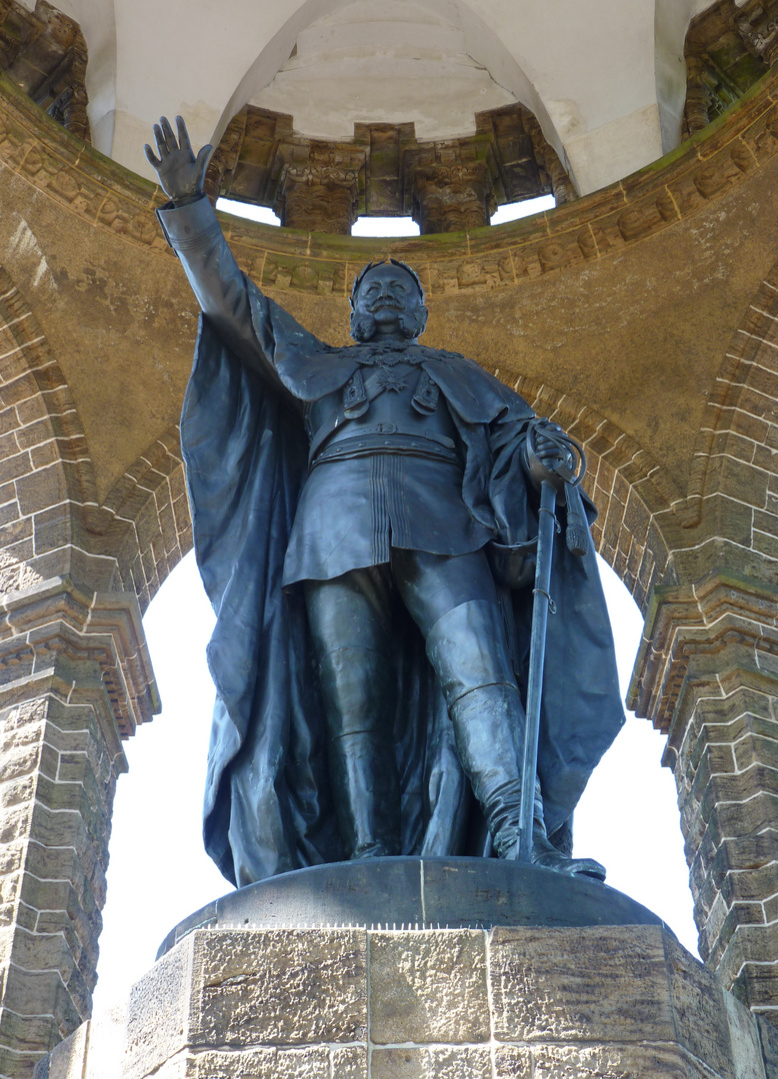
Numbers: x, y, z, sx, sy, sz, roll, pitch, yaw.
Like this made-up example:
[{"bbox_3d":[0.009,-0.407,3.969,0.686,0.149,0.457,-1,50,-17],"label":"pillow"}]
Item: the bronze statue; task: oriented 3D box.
[{"bbox_3d":[-0.153,-0.165,13.170,4.260,8.000,2.850,-1,-37,0],"label":"bronze statue"}]

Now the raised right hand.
[{"bbox_3d":[-2.067,-3.718,14.634,0.630,0.820,0.320,-7,-2,-4],"label":"raised right hand"}]

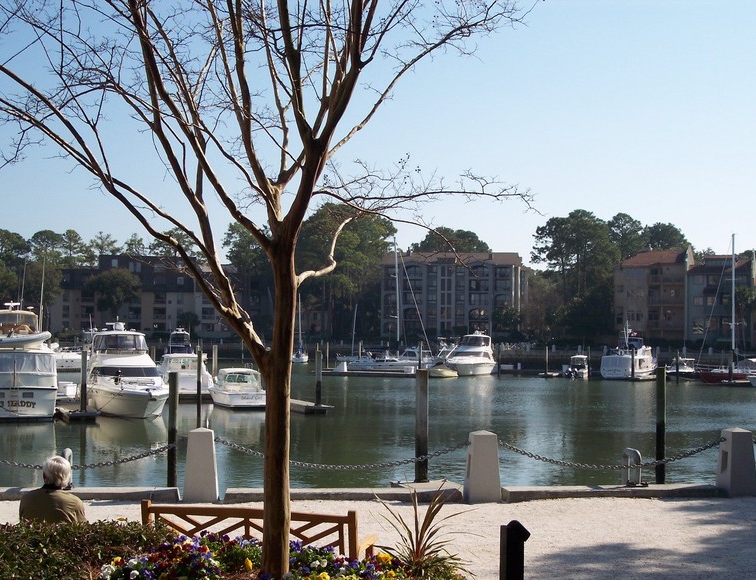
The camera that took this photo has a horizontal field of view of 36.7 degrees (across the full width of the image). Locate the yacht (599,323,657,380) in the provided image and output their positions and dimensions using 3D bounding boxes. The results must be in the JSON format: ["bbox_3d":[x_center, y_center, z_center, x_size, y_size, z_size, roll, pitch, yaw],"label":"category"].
[{"bbox_3d":[30.299,7.084,135.706,4.000,6.700,12.800,-1,-3,29],"label":"yacht"}]

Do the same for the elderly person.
[{"bbox_3d":[-2.118,1.708,7.556,0.470,1.240,0.700,1,-2,-4],"label":"elderly person"}]

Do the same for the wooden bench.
[{"bbox_3d":[-0.810,1.904,7.865,1.520,0.900,0.620,0,-2,14],"label":"wooden bench"}]

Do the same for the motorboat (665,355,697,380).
[{"bbox_3d":[34.977,8.824,130.366,2.600,2.900,7.300,-1,-3,27],"label":"motorboat"}]

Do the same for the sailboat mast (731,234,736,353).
[{"bbox_3d":[39.058,0.879,125.213,0.200,13.950,0.220,-1,-3,28],"label":"sailboat mast"}]

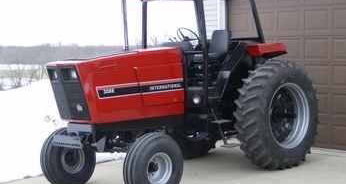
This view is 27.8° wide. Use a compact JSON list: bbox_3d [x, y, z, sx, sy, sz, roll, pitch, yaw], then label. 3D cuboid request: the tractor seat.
[{"bbox_3d":[0.605,-0.746,11.271,0.480,0.560,0.520,1,5,45],"label":"tractor seat"}]

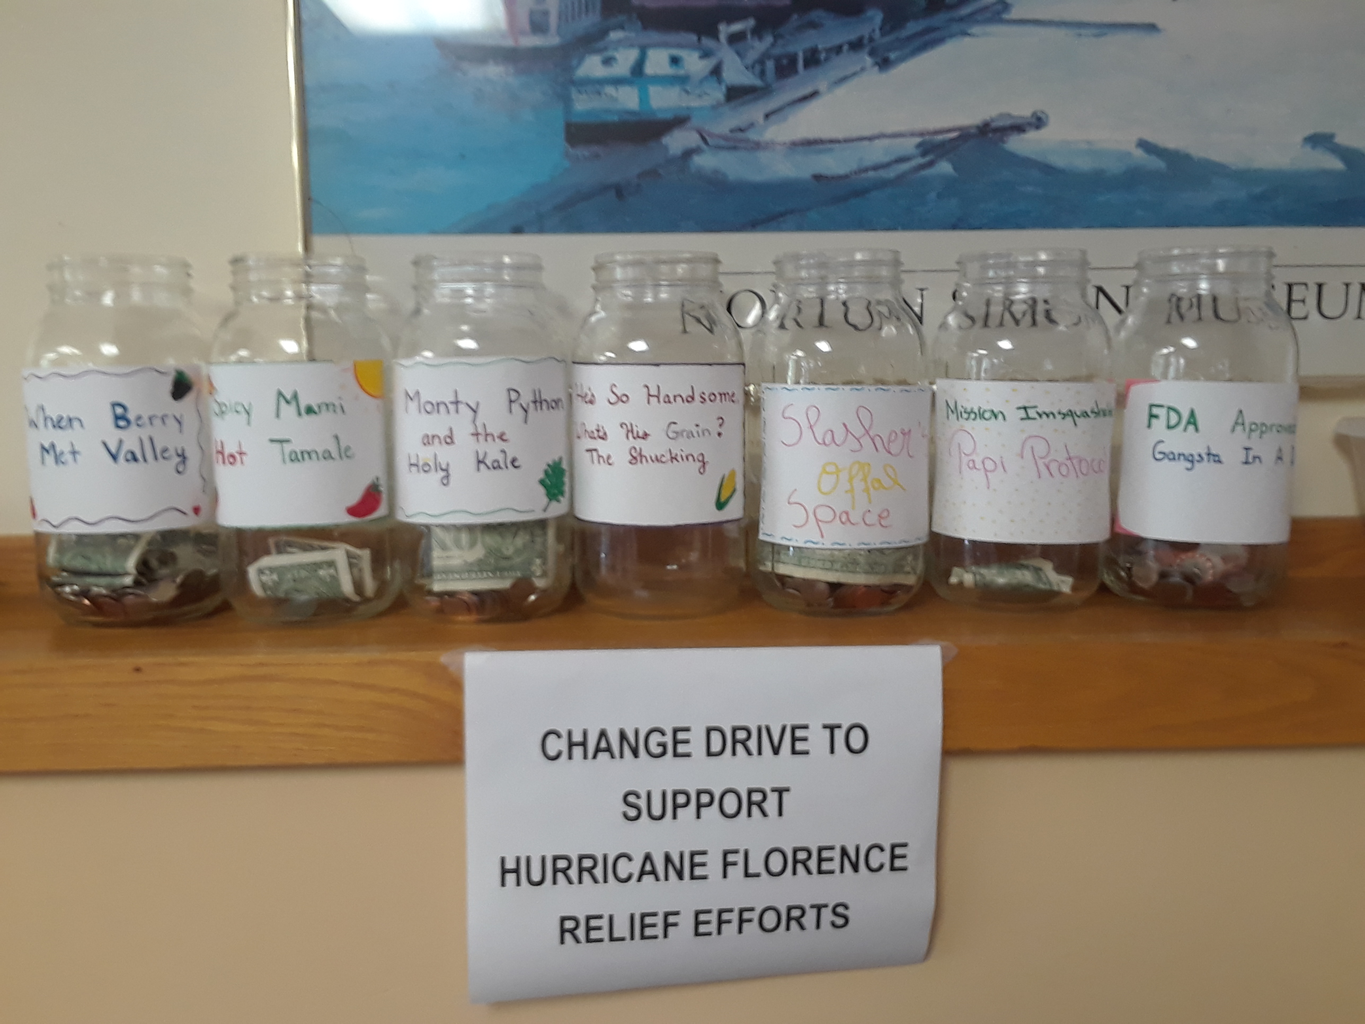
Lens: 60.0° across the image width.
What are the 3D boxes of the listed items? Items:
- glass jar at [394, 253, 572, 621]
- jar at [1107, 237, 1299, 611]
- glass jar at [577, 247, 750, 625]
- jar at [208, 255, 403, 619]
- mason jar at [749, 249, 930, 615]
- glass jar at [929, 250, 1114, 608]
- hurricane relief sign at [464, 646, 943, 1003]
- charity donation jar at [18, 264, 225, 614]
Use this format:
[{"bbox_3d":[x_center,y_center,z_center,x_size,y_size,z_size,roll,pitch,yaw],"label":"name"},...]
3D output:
[{"bbox_3d":[-0.133,-0.051,0.790,0.115,0.232,0.115,-1,7,-7],"label":"glass jar"},{"bbox_3d":[0.350,-0.057,0.804,0.115,0.232,0.115,0,7,2],"label":"jar"},{"bbox_3d":[-0.016,-0.052,0.791,0.115,0.232,0.115,-1,7,0],"label":"glass jar"},{"bbox_3d":[-0.249,-0.049,0.787,0.115,0.232,0.115,-1,7,-5],"label":"jar"},{"bbox_3d":[0.104,-0.053,0.793,0.115,0.232,0.115,-1,7,0],"label":"mason jar"},{"bbox_3d":[0.230,-0.056,0.805,0.115,0.232,0.115,-1,7,1],"label":"glass jar"},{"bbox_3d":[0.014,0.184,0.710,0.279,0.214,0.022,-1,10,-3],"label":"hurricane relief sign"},{"bbox_3d":[-0.370,-0.048,0.788,0.115,0.232,0.115,-2,7,-11],"label":"charity donation jar"}]

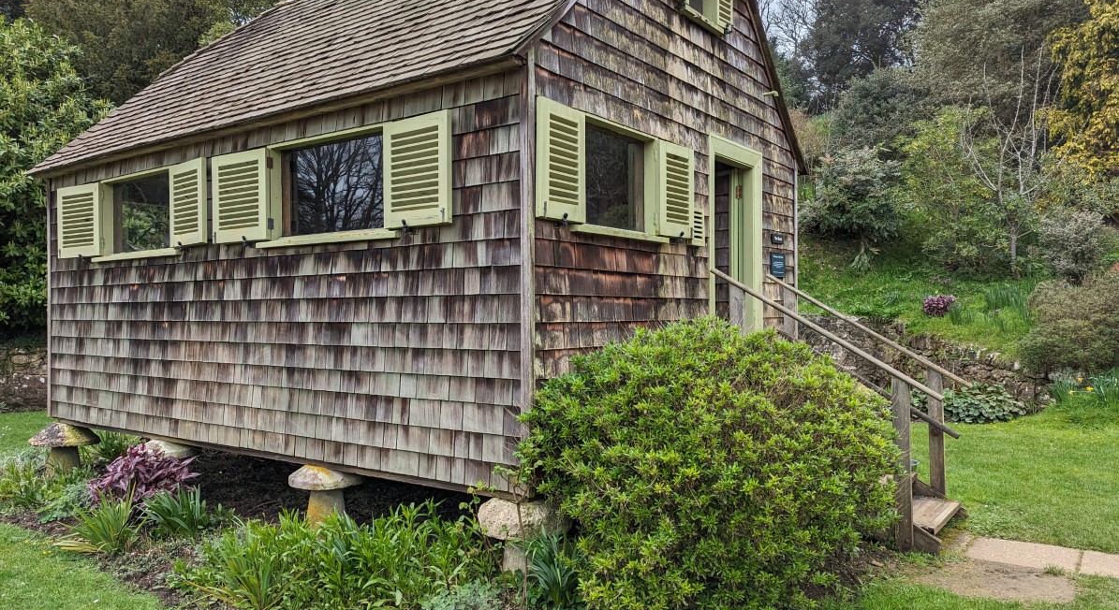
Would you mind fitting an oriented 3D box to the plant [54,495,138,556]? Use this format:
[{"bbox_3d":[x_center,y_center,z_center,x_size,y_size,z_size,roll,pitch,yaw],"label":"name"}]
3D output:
[{"bbox_3d":[-2.953,1.399,4.950,0.470,0.370,0.430,0,0,-31],"label":"plant"}]

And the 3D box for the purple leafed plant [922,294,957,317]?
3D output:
[{"bbox_3d":[5.627,0.007,11.500,0.520,0.340,0.480,-1,0,26],"label":"purple leafed plant"}]

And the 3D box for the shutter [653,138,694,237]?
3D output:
[{"bbox_3d":[0.799,-0.797,5.471,0.055,0.638,0.480,-1,0,35],"label":"shutter"}]

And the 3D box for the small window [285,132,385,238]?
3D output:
[{"bbox_3d":[-1.422,-0.737,4.837,1.000,0.580,0.080,-1,0,35],"label":"small window"}]

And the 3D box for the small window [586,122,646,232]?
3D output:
[{"bbox_3d":[0.357,-0.787,4.956,0.100,0.625,0.840,-1,0,35],"label":"small window"}]

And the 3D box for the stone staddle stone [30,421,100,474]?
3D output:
[{"bbox_3d":[-4.393,1.285,6.894,0.510,0.500,0.510,0,0,-33],"label":"stone staddle stone"}]

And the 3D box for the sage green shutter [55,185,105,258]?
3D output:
[{"bbox_3d":[-4.005,-0.692,6.482,0.520,0.600,0.040,-1,0,24],"label":"sage green shutter"}]

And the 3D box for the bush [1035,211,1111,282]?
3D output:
[{"bbox_3d":[9.097,-1.039,13.800,1.200,1.250,1.100,-1,0,33],"label":"bush"}]

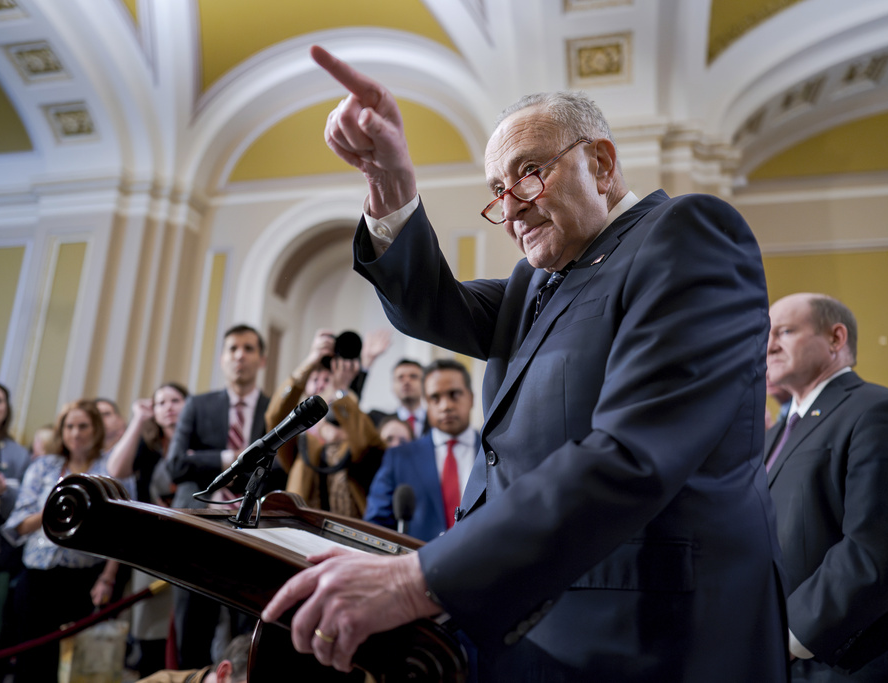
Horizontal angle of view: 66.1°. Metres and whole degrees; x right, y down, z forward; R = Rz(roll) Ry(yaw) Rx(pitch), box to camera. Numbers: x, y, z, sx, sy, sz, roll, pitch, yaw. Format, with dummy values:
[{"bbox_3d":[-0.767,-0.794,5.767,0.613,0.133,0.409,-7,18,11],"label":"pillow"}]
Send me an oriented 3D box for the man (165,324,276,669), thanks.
[{"bbox_3d":[-0.784,0.824,2.332,0.510,1.857,0.380,4,-15,-9],"label":"man"}]

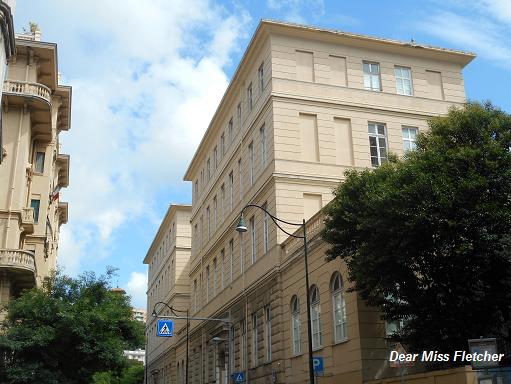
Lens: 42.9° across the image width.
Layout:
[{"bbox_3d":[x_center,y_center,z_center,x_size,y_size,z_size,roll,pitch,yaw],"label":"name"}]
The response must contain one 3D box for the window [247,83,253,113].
[{"bbox_3d":[-0.227,-5.971,41.914,0.200,1.979,0.999,5,-21,-15],"label":"window"}]

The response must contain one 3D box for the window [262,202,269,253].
[{"bbox_3d":[0.724,2.221,39.805,0.200,3.132,1.098,5,-21,-15],"label":"window"}]

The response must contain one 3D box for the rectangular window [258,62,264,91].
[{"bbox_3d":[0.457,-6.808,39.683,0.200,1.961,0.999,5,-21,-15],"label":"rectangular window"}]

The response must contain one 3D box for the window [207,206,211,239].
[{"bbox_3d":[-3.477,2.411,49.798,0.250,2.793,0.980,5,-21,-15],"label":"window"}]

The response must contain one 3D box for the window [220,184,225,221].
[{"bbox_3d":[-2.264,0.915,48.004,0.220,2.952,1.104,5,-21,-15],"label":"window"}]

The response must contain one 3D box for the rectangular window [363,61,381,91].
[{"bbox_3d":[6.771,-6.740,38.004,1.078,1.872,0.250,5,-21,-15],"label":"rectangular window"}]

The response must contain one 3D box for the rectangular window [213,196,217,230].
[{"bbox_3d":[-2.974,1.787,50.299,0.220,2.952,1.104,5,-21,-15],"label":"rectangular window"}]

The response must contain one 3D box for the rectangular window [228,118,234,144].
[{"bbox_3d":[-1.638,-4.339,47.346,0.220,1.992,1.104,5,-21,-15],"label":"rectangular window"}]

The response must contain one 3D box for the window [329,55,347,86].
[{"bbox_3d":[4.936,-7.207,38.930,1.054,1.998,0.200,5,-21,-15],"label":"window"}]

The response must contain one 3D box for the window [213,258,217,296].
[{"bbox_3d":[-3.160,6.958,52.727,0.200,3.078,1.224,5,-21,-15],"label":"window"}]

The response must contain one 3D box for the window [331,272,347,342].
[{"bbox_3d":[3.251,4.323,24.545,0.250,2.656,1.294,5,-21,-15],"label":"window"}]

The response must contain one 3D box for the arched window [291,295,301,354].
[{"bbox_3d":[2.176,6.739,33.123,0.200,3.132,1.332,5,-21,-15],"label":"arched window"}]

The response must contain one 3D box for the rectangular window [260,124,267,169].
[{"bbox_3d":[0.552,-2.510,36.589,0.250,2.764,0.941,5,-21,-15],"label":"rectangular window"}]

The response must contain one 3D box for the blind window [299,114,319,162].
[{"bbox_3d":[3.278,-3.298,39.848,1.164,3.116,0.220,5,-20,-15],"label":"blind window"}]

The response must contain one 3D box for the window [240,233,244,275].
[{"bbox_3d":[-0.760,3.783,40.794,0.200,2.923,0.980,5,-21,-15],"label":"window"}]

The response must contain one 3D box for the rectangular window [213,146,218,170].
[{"bbox_3d":[-3.004,-2.593,50.978,0.200,1.942,0.999,5,-21,-15],"label":"rectangular window"}]

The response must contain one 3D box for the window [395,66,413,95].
[{"bbox_3d":[9.097,-6.814,40.059,1.091,1.998,0.200,5,-21,-15],"label":"window"}]

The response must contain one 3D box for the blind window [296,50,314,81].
[{"bbox_3d":[3.202,-8.059,41.950,1.177,2.160,0.200,5,-21,-15],"label":"blind window"}]

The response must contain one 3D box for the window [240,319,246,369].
[{"bbox_3d":[-0.570,9.101,38.429,0.200,2.997,0.980,5,-21,-15],"label":"window"}]

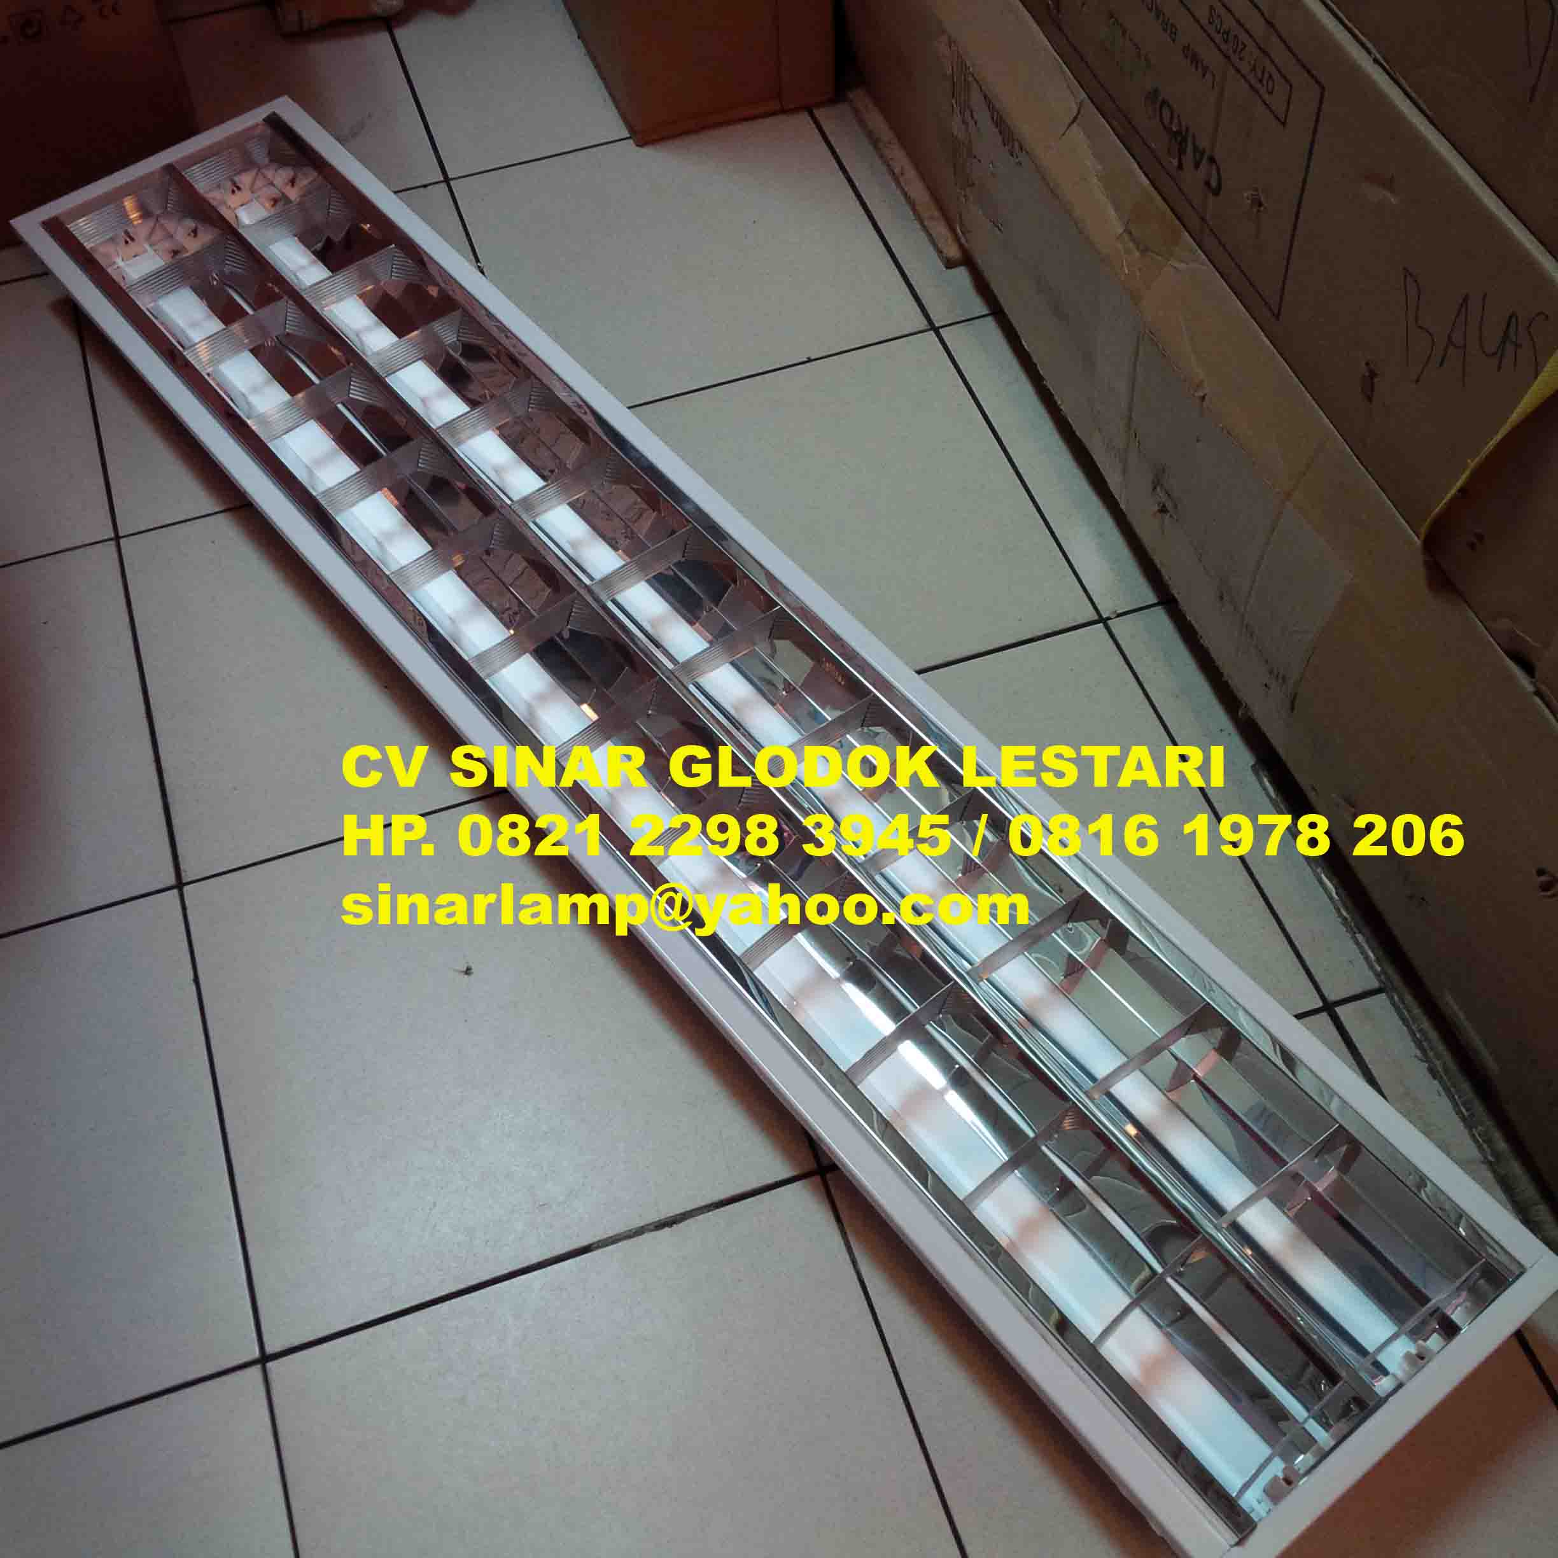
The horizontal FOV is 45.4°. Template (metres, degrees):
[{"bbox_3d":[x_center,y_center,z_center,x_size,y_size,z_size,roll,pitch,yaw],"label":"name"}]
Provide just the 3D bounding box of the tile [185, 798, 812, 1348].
[{"bbox_3d":[-0.169,0.141,1.064,0.299,0.010,0.299,-16,56,-9],"label":"tile"}]

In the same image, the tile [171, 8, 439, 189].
[{"bbox_3d":[-0.464,-0.562,1.585,0.301,0.009,0.301,-16,56,-9],"label":"tile"}]

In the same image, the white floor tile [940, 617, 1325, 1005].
[{"bbox_3d":[0.118,0.057,1.113,0.299,0.010,0.299,-16,56,-9],"label":"white floor tile"}]

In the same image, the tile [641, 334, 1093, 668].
[{"bbox_3d":[0.021,-0.177,1.294,0.301,0.009,0.301,-16,56,-9],"label":"tile"}]

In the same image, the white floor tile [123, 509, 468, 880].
[{"bbox_3d":[-0.266,-0.091,1.232,0.299,0.010,0.299,-16,56,-9],"label":"white floor tile"}]

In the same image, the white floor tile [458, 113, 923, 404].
[{"bbox_3d":[-0.076,-0.412,1.464,0.301,0.009,0.301,-16,56,-9],"label":"white floor tile"}]

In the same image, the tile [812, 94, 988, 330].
[{"bbox_3d":[0.213,-0.497,1.513,0.301,0.009,0.301,-16,56,-9],"label":"tile"}]

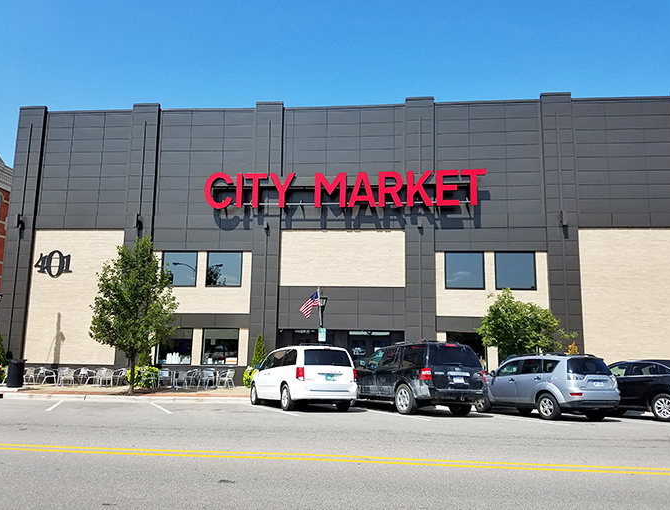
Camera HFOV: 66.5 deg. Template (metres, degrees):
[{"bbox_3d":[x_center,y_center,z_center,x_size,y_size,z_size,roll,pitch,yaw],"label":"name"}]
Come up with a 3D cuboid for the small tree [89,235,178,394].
[{"bbox_3d":[-7.608,2.194,19.282,3.300,5.950,3.200,0,-8,5],"label":"small tree"}]

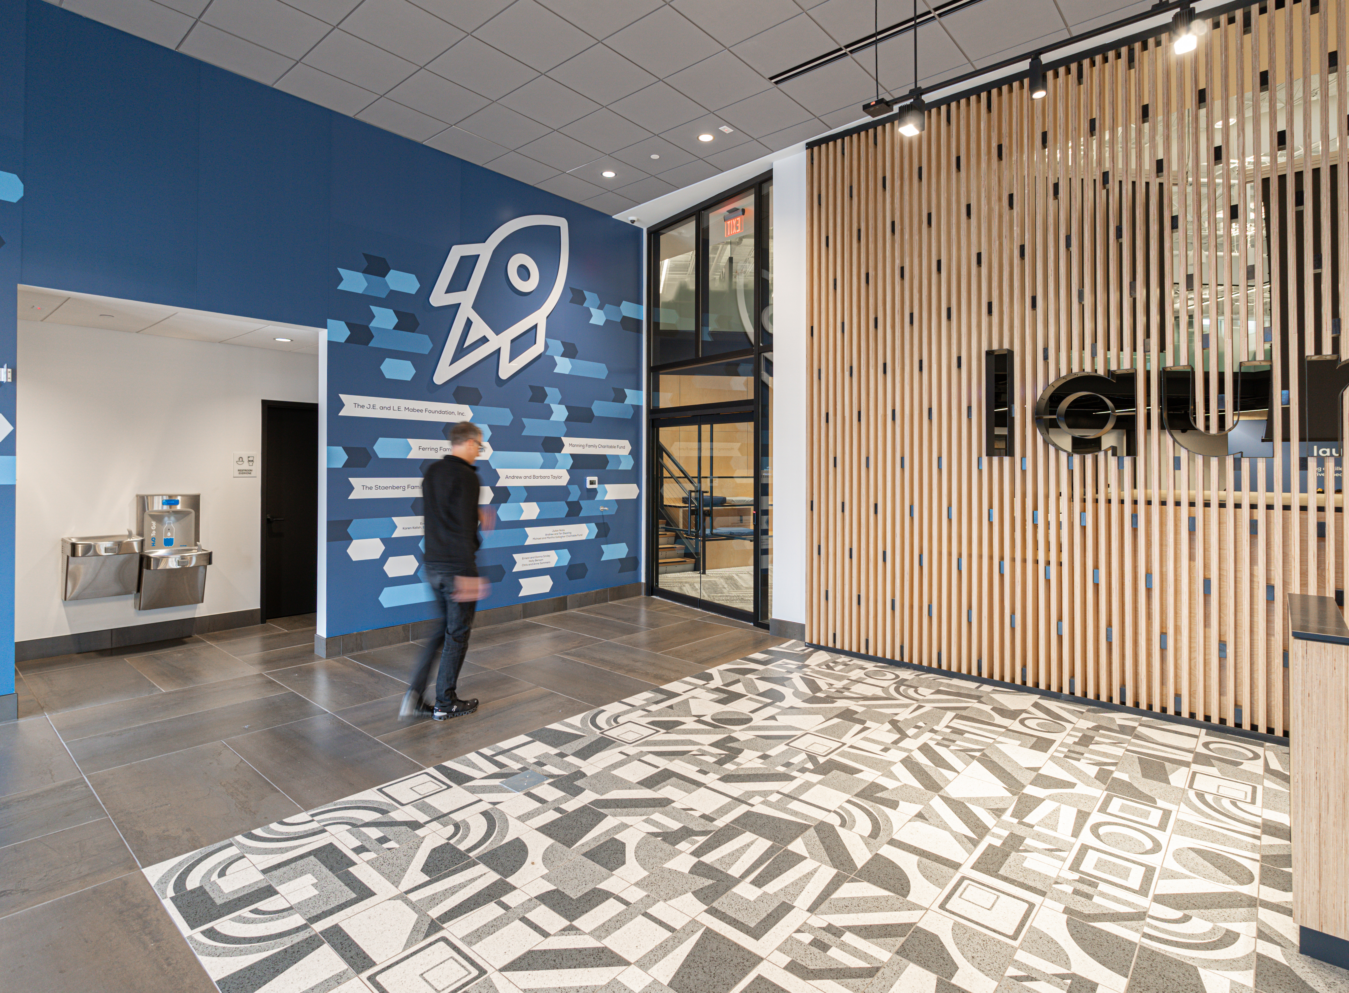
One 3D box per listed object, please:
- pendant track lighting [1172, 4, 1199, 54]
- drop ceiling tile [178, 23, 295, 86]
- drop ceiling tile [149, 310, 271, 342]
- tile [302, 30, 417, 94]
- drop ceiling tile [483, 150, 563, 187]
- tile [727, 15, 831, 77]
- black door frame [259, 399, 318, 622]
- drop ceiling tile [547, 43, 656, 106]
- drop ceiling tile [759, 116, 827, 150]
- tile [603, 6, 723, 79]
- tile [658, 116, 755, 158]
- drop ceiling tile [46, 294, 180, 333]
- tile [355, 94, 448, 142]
[{"bbox_3d":[2.277,-2.083,2.950,0.100,0.155,0.110,3,4,41],"label":"pendant track lighting"},{"bbox_3d":[-3.071,-3.115,4.668,0.513,0.020,0.610,4,5,41],"label":"drop ceiling tile"},{"bbox_3d":[-3.883,-1.397,5.461,1.230,0.020,0.605,4,5,41],"label":"drop ceiling tile"},{"bbox_3d":[-2.245,-3.098,4.738,0.603,0.020,0.603,4,5,41],"label":"tile"},{"bbox_3d":[-1.467,-3.221,6.501,0.513,0.020,0.610,4,5,41],"label":"drop ceiling tile"},{"bbox_3d":[0.753,-3.049,4.487,0.603,0.020,0.476,4,5,41],"label":"tile"},{"bbox_3d":[-3.679,0.127,6.768,0.130,2.149,1.000,3,4,41],"label":"black door frame"},{"bbox_3d":[-0.525,-3.089,4.868,0.603,0.020,0.603,4,5,41],"label":"drop ceiling tile"},{"bbox_3d":[1.029,-3.135,5.731,0.603,0.020,0.277,4,5,41],"label":"drop ceiling tile"},{"bbox_3d":[-0.067,-3.061,4.480,0.605,0.020,0.605,4,5,41],"label":"tile"},{"bbox_3d":[0.275,-3.150,5.792,0.610,0.020,0.610,4,5,41],"label":"tile"},{"bbox_3d":[-4.319,-1.378,5.049,1.260,0.020,0.600,4,5,41],"label":"drop ceiling tile"},{"bbox_3d":[-2.271,-3.171,5.586,0.508,0.020,0.605,4,5,41],"label":"tile"}]

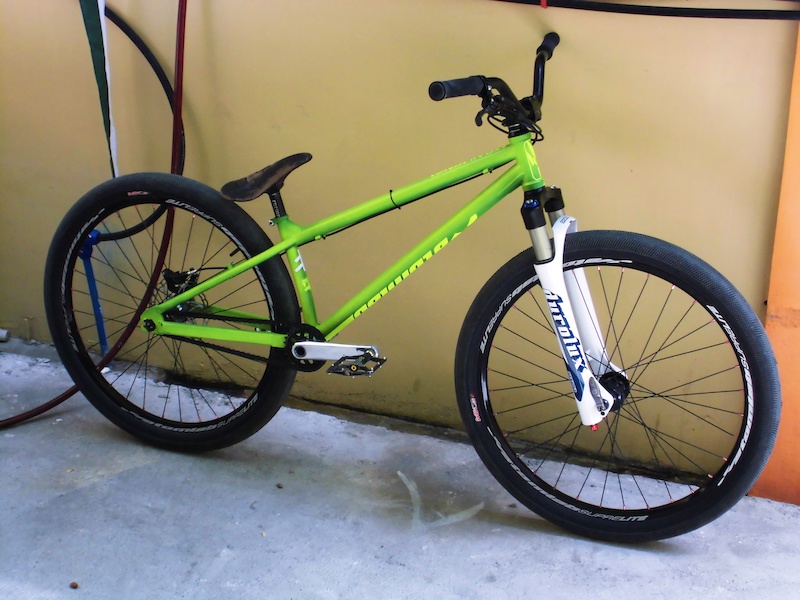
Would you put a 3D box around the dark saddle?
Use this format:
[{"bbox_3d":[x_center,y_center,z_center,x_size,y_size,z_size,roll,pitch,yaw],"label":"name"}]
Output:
[{"bbox_3d":[-0.277,-0.258,2.832,0.236,0.060,0.132,-17,10,27],"label":"dark saddle"}]

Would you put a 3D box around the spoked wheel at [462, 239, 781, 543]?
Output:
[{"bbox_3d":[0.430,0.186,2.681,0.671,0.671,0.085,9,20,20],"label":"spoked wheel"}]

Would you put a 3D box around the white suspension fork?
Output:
[{"bbox_3d":[0.354,0.002,2.651,0.076,0.487,0.182,-14,11,26],"label":"white suspension fork"}]

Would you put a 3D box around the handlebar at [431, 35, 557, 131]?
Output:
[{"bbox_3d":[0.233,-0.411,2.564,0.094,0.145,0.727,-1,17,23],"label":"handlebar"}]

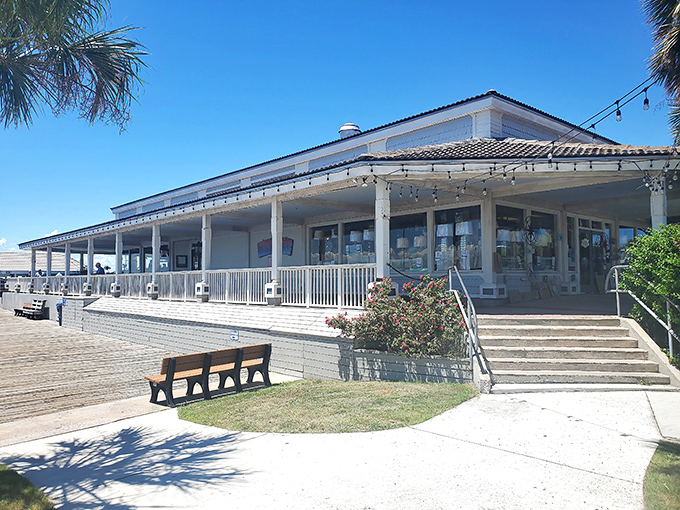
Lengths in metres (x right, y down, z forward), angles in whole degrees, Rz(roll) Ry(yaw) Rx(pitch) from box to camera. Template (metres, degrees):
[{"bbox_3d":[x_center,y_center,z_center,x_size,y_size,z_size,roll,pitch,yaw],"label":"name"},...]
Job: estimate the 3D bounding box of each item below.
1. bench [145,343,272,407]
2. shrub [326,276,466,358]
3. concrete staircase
[{"bbox_3d":[-2.409,2.196,9.624,0.680,0.820,2.430,-3,-4,39],"label":"bench"},{"bbox_3d":[1.130,1.170,9.937,2.400,1.500,1.500,-2,-4,30],"label":"shrub"},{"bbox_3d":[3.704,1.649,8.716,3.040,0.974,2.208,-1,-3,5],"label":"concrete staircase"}]

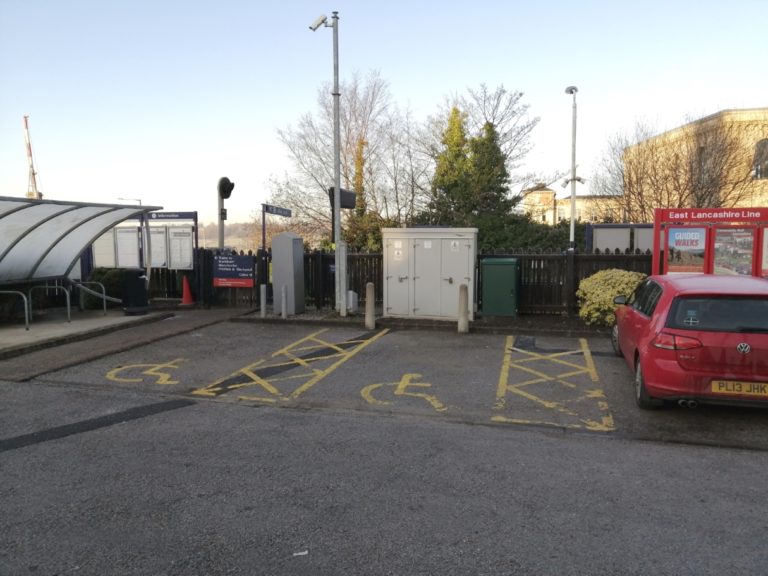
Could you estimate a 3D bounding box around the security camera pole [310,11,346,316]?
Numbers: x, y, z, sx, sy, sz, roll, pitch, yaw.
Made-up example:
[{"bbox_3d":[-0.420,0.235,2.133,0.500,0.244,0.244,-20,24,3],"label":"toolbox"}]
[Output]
[{"bbox_3d":[-1.138,-2.523,12.425,0.740,6.195,0.280,-1,5,-6],"label":"security camera pole"}]

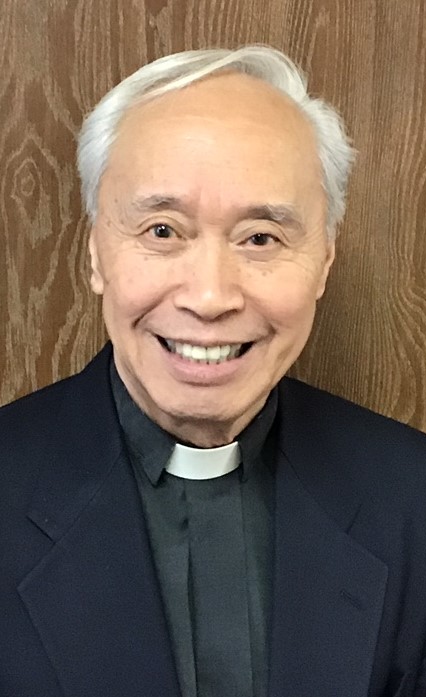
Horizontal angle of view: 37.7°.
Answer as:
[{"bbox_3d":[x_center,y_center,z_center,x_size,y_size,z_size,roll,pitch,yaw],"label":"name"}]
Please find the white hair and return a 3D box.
[{"bbox_3d":[0.003,-0.150,0.508,0.208,0.170,0.185,4,11,-5],"label":"white hair"}]

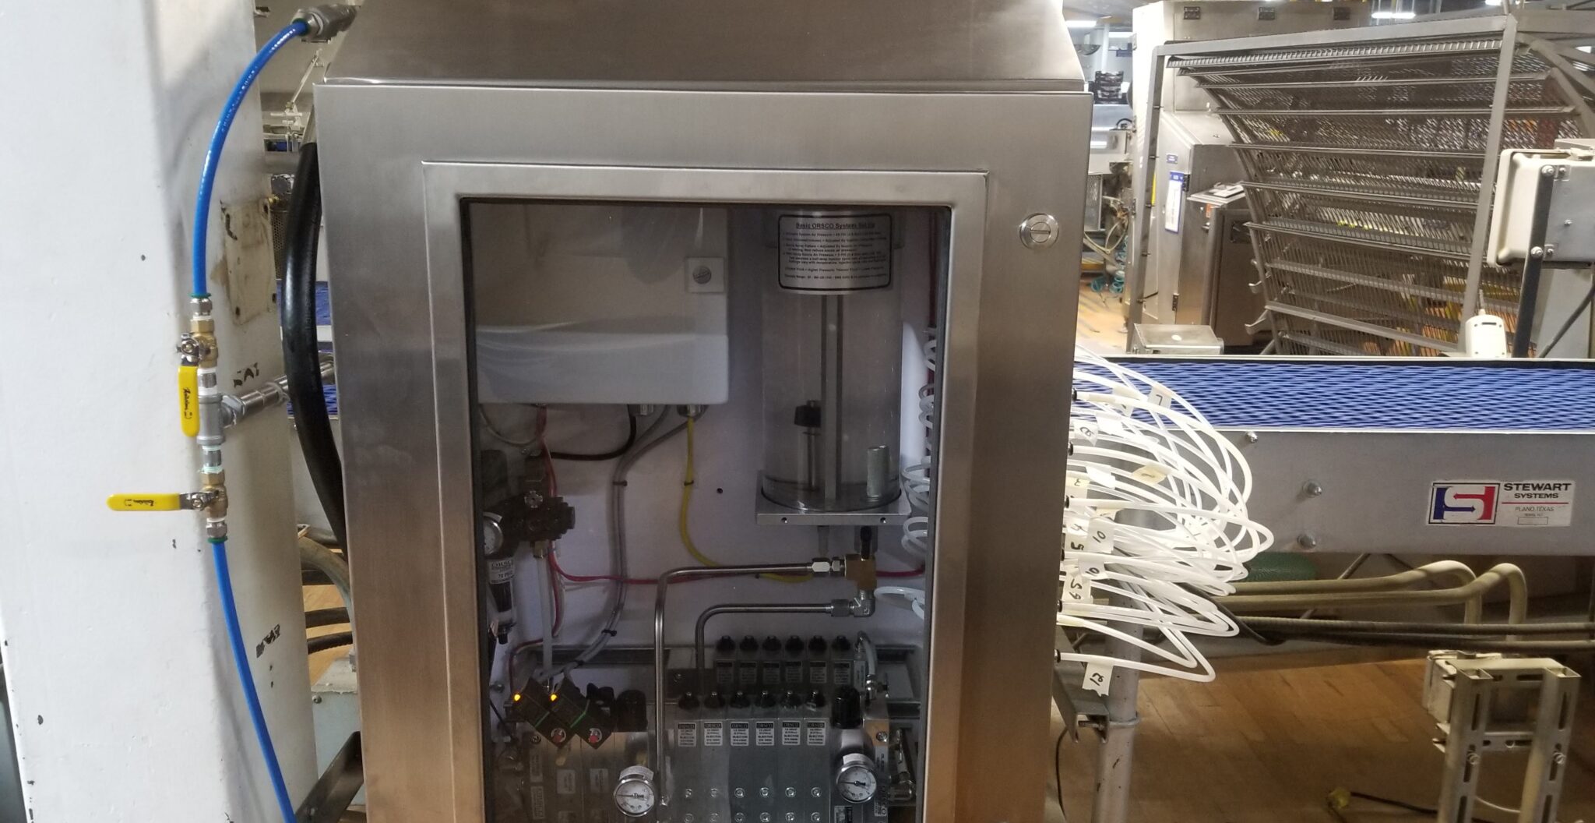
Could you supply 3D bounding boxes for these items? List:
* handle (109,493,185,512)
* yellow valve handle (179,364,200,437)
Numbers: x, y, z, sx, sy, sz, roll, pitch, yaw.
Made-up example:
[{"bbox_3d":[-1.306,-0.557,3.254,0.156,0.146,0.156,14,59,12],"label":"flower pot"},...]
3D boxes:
[{"bbox_3d":[-0.553,0.077,1.016,0.062,0.015,0.009,1,12,0],"label":"handle"},{"bbox_3d":[-0.506,-0.009,0.997,0.015,0.061,0.009,1,12,0],"label":"yellow valve handle"}]

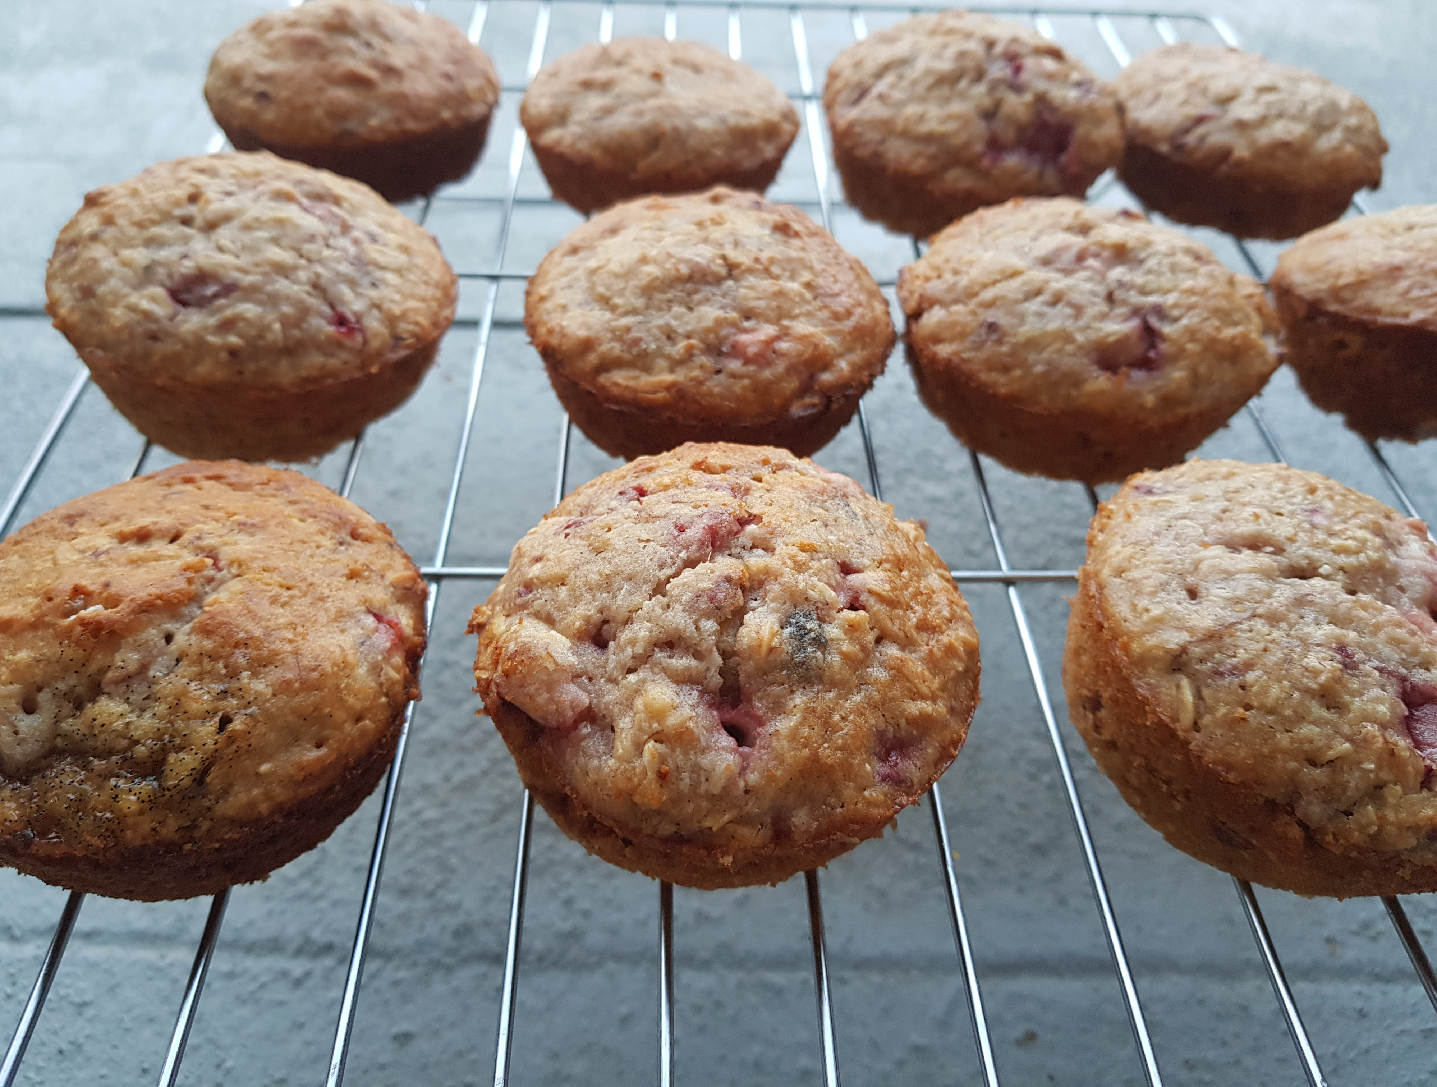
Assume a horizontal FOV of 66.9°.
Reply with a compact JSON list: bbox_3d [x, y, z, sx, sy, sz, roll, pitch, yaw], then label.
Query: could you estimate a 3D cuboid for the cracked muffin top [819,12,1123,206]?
[{"bbox_3d":[0.065,-0.116,0.276,0.078,0.022,0.078,0,47,-2],"label":"cracked muffin top"}]

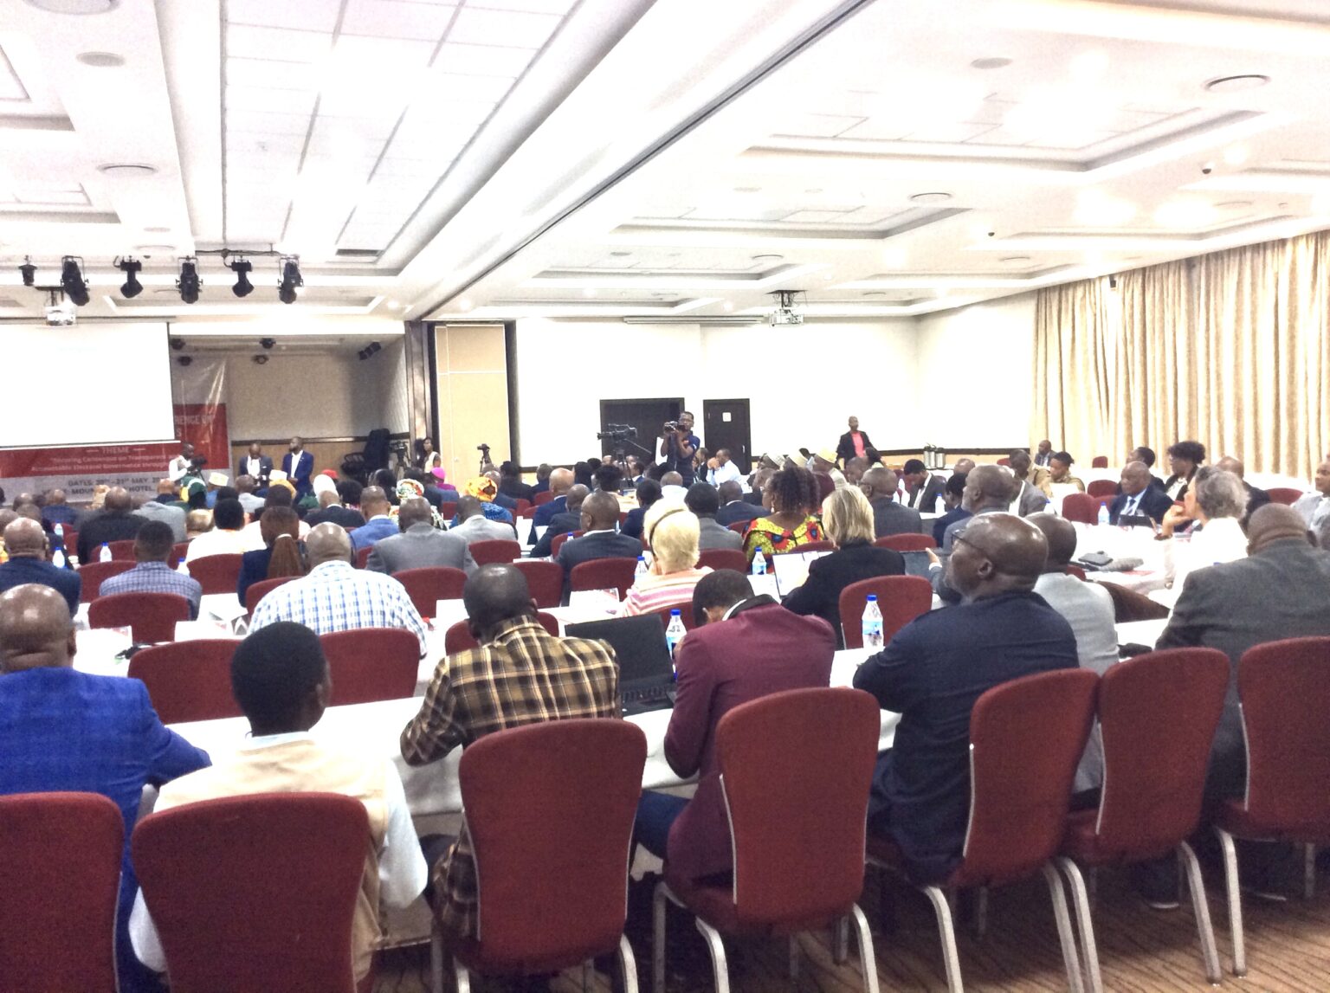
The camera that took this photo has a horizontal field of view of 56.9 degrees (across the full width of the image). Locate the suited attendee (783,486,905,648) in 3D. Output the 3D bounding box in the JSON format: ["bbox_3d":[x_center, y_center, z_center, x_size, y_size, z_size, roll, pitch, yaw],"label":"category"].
[{"bbox_3d":[0.859,0.615,6.042,0.560,1.330,0.800,-3,3,-30],"label":"suited attendee"}]

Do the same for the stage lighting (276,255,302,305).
[{"bbox_3d":[-4.095,-2.356,13.384,0.270,0.520,0.380,-4,3,-34],"label":"stage lighting"}]

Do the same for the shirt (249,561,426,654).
[{"bbox_3d":[-1.259,0.585,4.789,0.650,0.690,0.460,-3,3,-20],"label":"shirt"}]

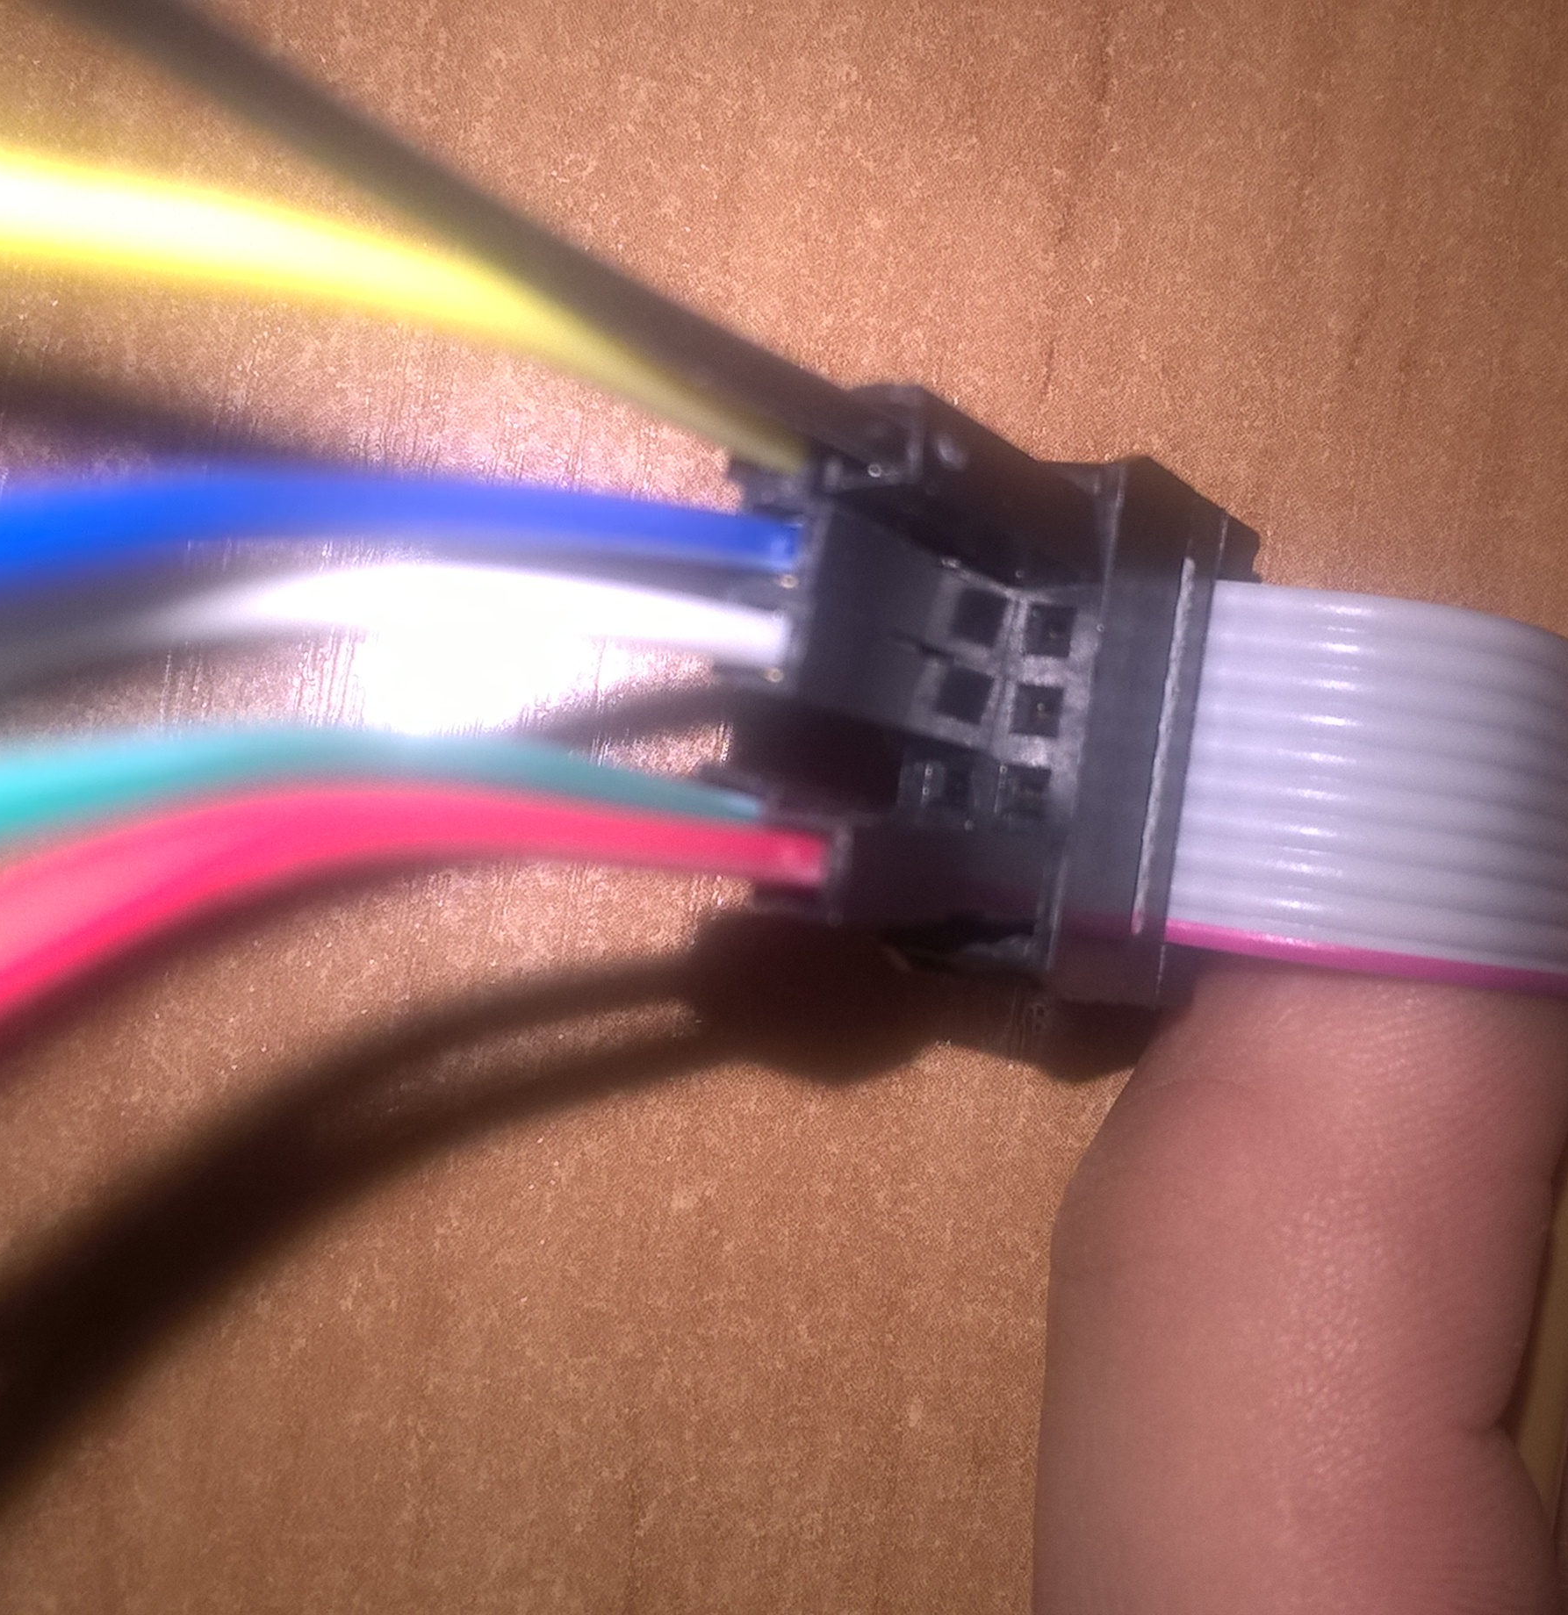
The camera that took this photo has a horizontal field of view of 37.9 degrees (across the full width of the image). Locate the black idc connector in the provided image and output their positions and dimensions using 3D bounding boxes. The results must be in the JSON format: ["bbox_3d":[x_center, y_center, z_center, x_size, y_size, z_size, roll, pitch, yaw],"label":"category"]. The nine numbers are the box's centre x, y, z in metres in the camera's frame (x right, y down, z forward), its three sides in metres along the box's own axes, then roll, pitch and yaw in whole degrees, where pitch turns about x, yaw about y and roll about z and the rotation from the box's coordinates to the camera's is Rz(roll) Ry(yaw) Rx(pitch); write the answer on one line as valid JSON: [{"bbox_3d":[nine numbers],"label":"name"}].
[{"bbox_3d":[0.006,-0.003,0.071,0.007,0.023,0.017,7,88,34],"label":"black idc connector"}]

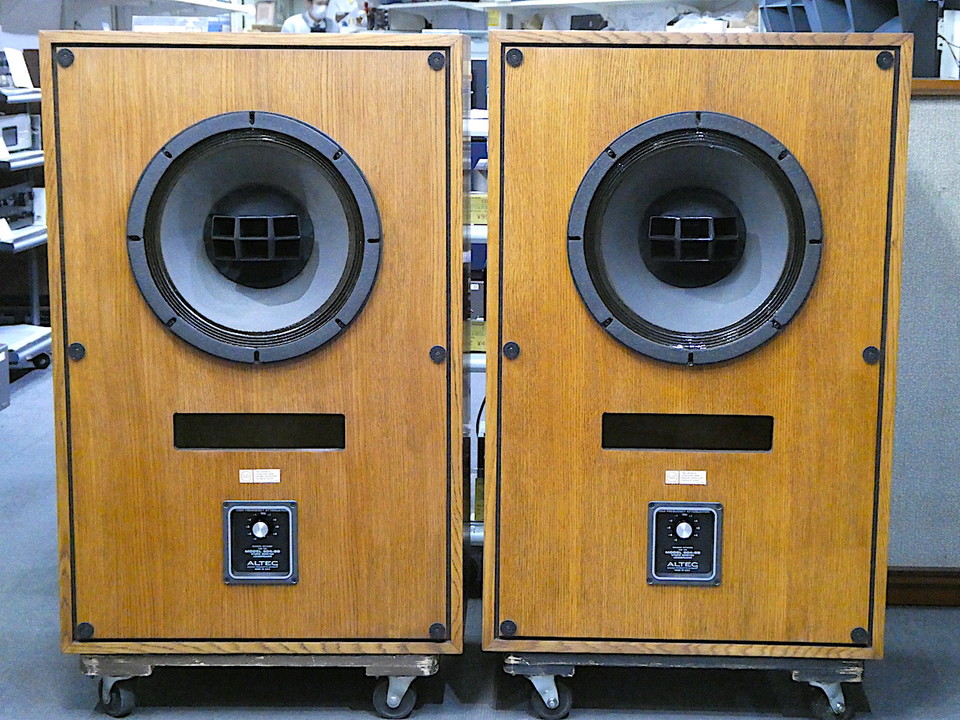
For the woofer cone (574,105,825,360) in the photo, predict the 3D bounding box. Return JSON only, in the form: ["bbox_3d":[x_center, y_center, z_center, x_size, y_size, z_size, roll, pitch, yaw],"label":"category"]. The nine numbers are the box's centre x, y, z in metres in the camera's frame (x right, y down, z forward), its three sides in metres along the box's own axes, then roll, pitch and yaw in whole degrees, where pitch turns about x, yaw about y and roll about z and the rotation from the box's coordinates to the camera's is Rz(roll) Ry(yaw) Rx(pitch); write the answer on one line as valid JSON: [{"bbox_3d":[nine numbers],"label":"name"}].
[{"bbox_3d":[0.346,-0.206,2.763,0.405,0.405,0.160,1,9,3],"label":"woofer cone"}]

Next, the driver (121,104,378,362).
[{"bbox_3d":[-0.362,-0.208,2.765,0.405,0.405,0.160,0,9,-1],"label":"driver"}]

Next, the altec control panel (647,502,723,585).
[{"bbox_3d":[0.336,0.302,2.774,0.122,0.138,0.030,1,9,3],"label":"altec control panel"}]

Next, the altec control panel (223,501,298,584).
[{"bbox_3d":[-0.361,0.300,2.777,0.122,0.138,0.030,0,9,-1],"label":"altec control panel"}]

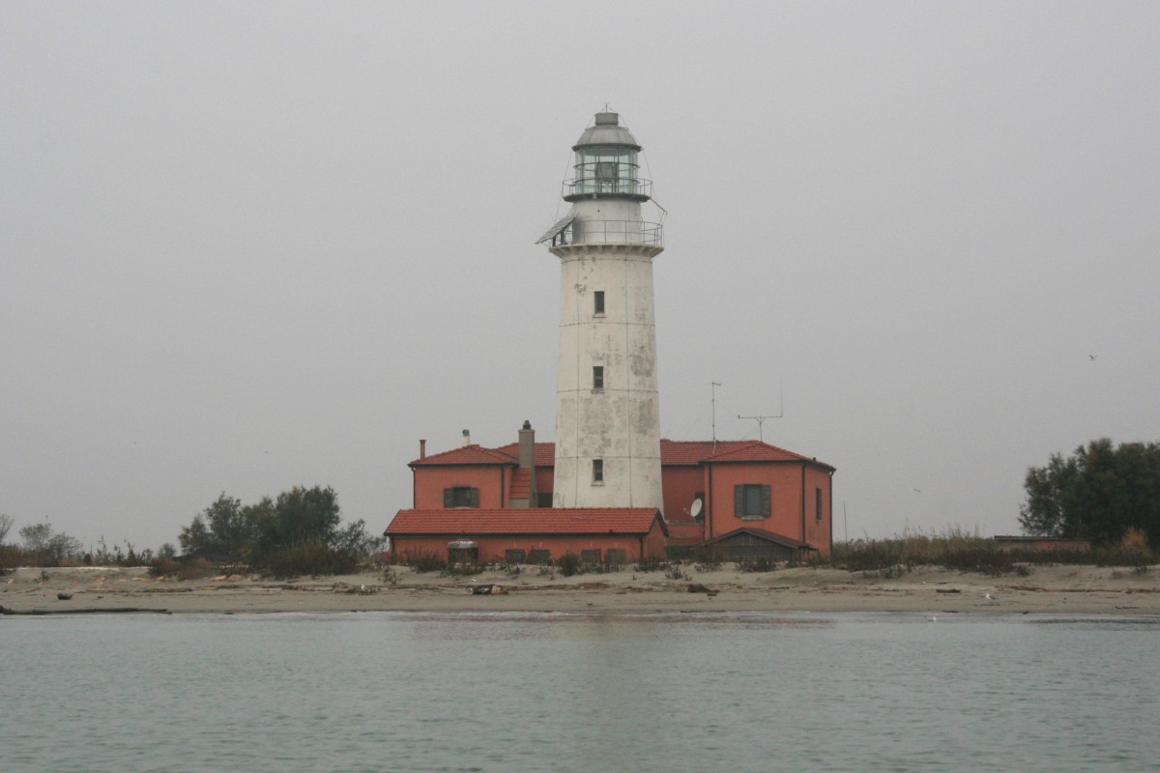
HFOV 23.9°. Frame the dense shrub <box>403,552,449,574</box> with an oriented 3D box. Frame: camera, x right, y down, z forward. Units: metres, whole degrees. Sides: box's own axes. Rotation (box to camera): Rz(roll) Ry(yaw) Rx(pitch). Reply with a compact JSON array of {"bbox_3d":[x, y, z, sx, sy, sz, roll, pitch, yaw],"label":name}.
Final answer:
[{"bbox_3d":[-6.322,7.291,113.000,1.835,0.986,1.400,0,-4,0],"label":"dense shrub"}]

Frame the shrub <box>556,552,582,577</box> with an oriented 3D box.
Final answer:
[{"bbox_3d":[-0.415,7.306,112.000,1.028,0.977,1.000,0,-4,0],"label":"shrub"}]

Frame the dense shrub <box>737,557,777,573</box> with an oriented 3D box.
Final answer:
[{"bbox_3d":[7.254,7.306,112.000,1.660,0.651,1.200,0,-4,0],"label":"dense shrub"}]

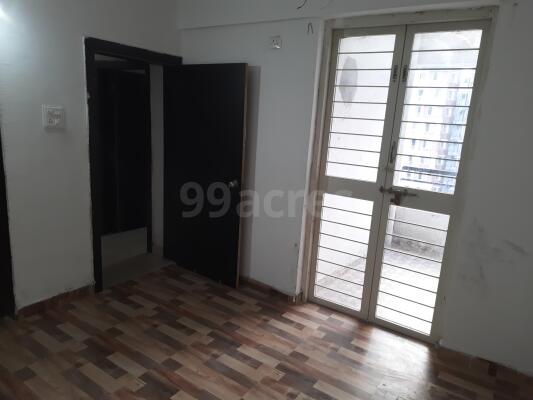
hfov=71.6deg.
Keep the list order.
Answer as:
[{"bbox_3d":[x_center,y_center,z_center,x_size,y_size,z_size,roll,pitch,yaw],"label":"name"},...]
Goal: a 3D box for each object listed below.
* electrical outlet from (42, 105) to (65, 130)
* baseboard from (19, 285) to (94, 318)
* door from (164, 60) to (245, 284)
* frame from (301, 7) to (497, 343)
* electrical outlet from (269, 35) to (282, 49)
[{"bbox_3d":[-1.550,-0.607,2.699,0.038,0.152,0.140,11,14,31],"label":"electrical outlet"},{"bbox_3d":[-1.664,0.816,2.985,0.018,0.080,0.612,11,14,31],"label":"baseboard"},{"bbox_3d":[-0.604,-0.227,3.515,0.926,2.010,0.040,11,14,31],"label":"door"},{"bbox_3d":[0.878,-0.150,2.831,1.162,2.316,0.110,11,14,31],"label":"frame"},{"bbox_3d":[0.074,-1.304,3.058,0.108,0.095,0.022,11,14,31],"label":"electrical outlet"}]

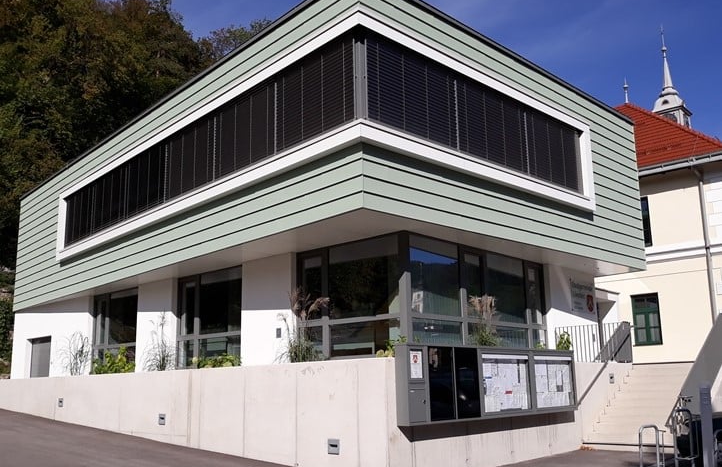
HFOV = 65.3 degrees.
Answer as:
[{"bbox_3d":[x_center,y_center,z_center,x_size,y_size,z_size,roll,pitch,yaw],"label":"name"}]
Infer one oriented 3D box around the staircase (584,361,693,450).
[{"bbox_3d":[6.474,3.793,12.525,3.041,1.790,1.900,11,-18,-41],"label":"staircase"}]

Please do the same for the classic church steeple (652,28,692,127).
[{"bbox_3d":[15.869,-8.011,29.335,1.400,6.160,1.400,12,-19,-42],"label":"classic church steeple"}]

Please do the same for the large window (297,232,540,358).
[{"bbox_3d":[1.851,1.935,14.645,5.600,2.580,3.350,12,-19,-42],"label":"large window"}]

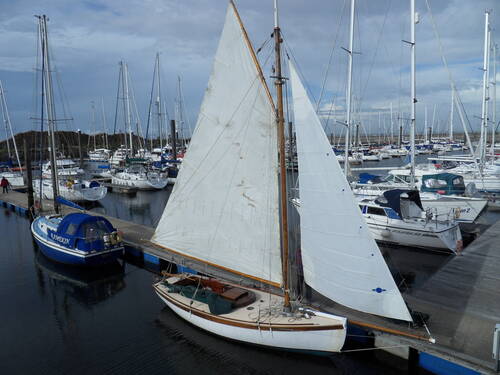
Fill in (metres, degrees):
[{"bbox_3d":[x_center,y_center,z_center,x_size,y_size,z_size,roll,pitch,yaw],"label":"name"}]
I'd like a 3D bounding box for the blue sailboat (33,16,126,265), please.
[{"bbox_3d":[-9.852,-2.505,17.842,8.400,11.900,2.450,6,10,39],"label":"blue sailboat"}]

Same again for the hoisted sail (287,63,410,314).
[{"bbox_3d":[2.532,0.017,8.920,3.200,6.500,0.600,4,9,31],"label":"hoisted sail"}]

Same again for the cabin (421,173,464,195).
[{"bbox_3d":[15.654,-0.365,28.359,2.200,1.550,2.200,-7,10,-38],"label":"cabin"}]

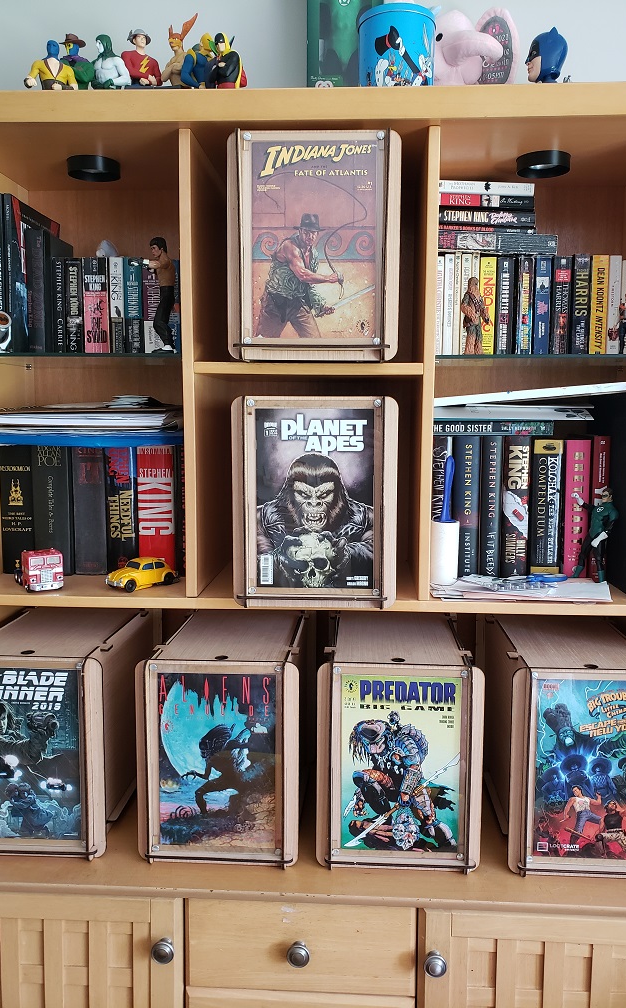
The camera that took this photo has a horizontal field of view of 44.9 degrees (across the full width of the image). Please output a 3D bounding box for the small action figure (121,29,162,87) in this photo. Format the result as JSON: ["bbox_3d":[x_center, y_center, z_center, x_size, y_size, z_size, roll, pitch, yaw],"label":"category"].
[{"bbox_3d":[-0.259,-0.653,1.142,0.053,0.117,0.050,-1,6,-17],"label":"small action figure"}]

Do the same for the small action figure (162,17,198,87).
[{"bbox_3d":[-0.196,-0.648,1.121,0.055,0.146,0.045,5,8,33],"label":"small action figure"}]

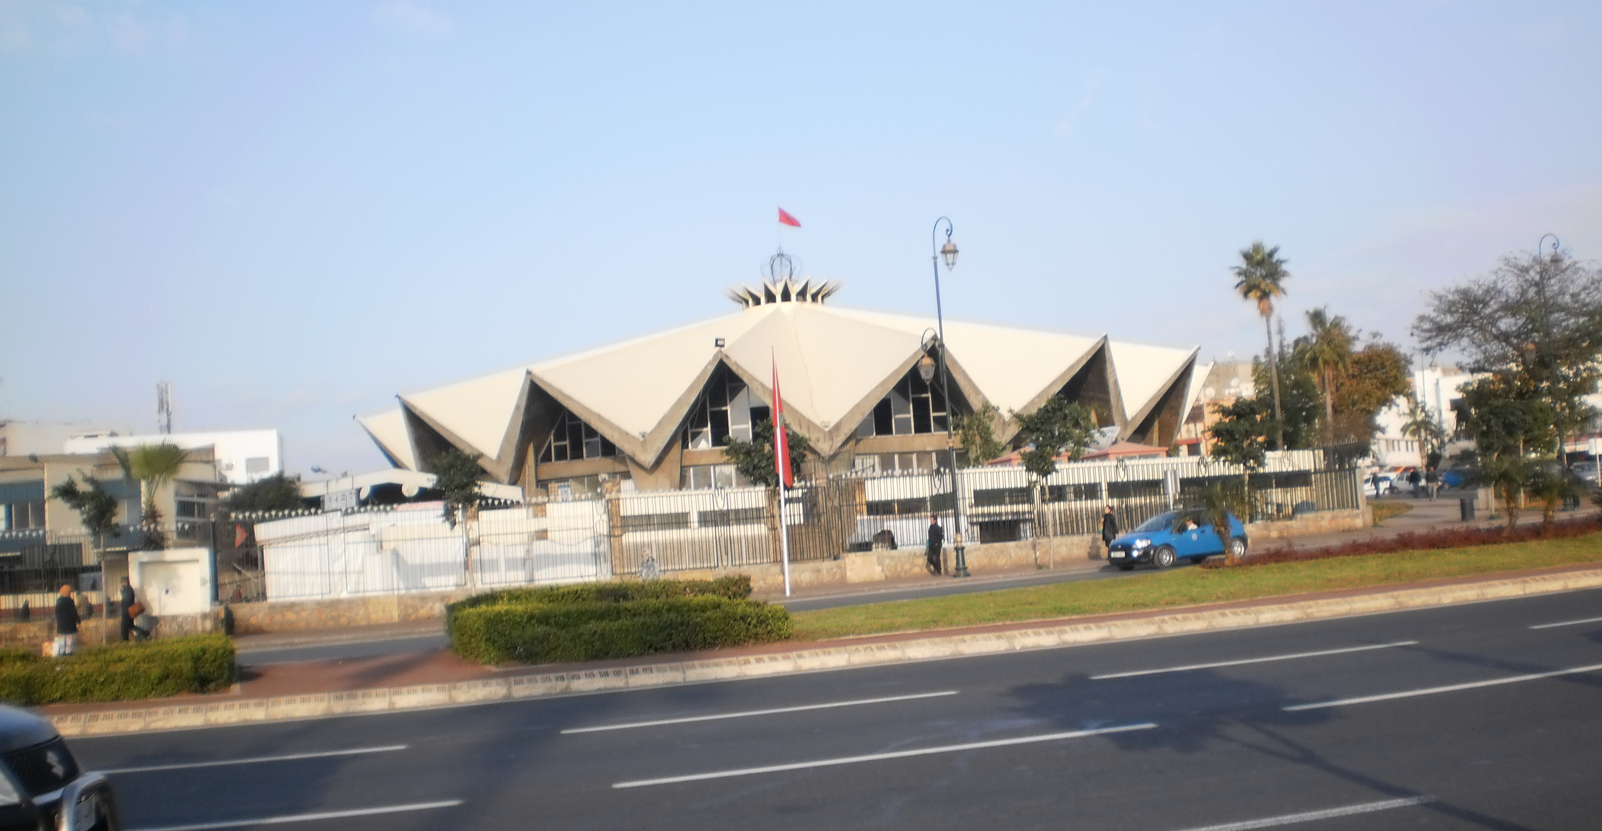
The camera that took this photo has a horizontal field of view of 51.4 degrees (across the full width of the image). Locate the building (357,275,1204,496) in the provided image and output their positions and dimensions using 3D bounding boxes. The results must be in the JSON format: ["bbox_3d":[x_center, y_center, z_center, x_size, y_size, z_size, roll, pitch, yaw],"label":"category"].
[{"bbox_3d":[-0.624,-0.132,93.226,46.700,15.800,46.700,-3,-4,-18],"label":"building"}]

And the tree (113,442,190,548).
[{"bbox_3d":[-18.850,3.529,48.460,2.200,5.510,2.200,-3,-4,-18],"label":"tree"}]

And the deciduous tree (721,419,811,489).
[{"bbox_3d":[-0.699,2.364,44.245,2.350,4.520,2.300,-3,-4,-18],"label":"deciduous tree"}]

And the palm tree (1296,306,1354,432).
[{"bbox_3d":[27.466,-0.342,86.093,2.950,10.590,2.950,-3,-4,-18],"label":"palm tree"}]

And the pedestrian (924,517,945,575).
[{"bbox_3d":[3.789,3.701,47.141,0.600,1.710,0.500,-2,-4,-21],"label":"pedestrian"}]

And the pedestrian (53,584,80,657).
[{"bbox_3d":[-16.470,4.602,37.351,0.550,1.660,0.400,-3,-4,-9],"label":"pedestrian"}]

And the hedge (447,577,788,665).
[{"bbox_3d":[-3.083,3.100,25.861,4.600,0.850,5.000,-3,-4,-19],"label":"hedge"}]

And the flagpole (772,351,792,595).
[{"bbox_3d":[-0.418,1.426,40.398,0.340,5.890,0.300,-3,-4,-18],"label":"flagpole"}]

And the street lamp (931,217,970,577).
[{"bbox_3d":[4.130,-0.570,46.225,0.600,10.010,1.700,-3,-4,-18],"label":"street lamp"}]

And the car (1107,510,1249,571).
[{"bbox_3d":[10.076,3.251,44.436,4.030,1.490,1.690,-2,-4,-29],"label":"car"}]

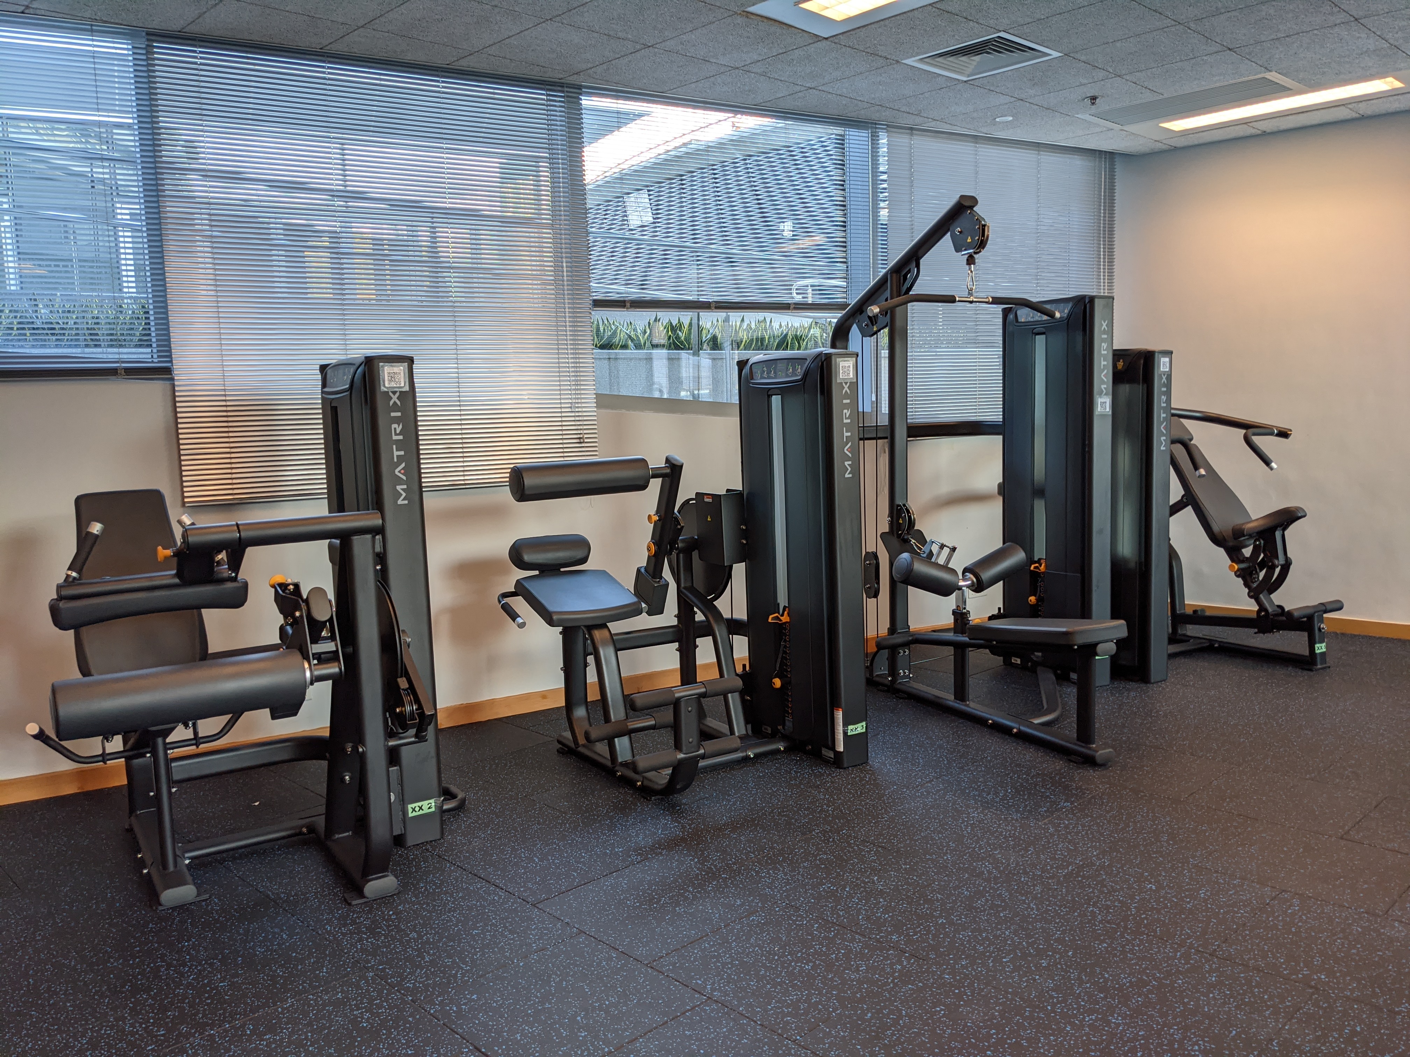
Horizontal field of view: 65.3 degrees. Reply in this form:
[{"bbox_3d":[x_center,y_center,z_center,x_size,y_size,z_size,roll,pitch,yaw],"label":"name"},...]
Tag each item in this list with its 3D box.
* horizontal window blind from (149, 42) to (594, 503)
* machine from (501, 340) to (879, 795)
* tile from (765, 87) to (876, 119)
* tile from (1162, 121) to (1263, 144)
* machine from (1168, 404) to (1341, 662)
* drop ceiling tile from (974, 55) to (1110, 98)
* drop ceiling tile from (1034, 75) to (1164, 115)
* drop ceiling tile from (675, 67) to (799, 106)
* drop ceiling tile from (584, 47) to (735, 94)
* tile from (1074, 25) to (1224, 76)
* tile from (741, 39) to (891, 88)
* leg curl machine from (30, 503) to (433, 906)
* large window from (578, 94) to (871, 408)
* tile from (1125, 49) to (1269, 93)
[{"bbox_3d":[-1.285,-1.042,4.629,1.780,1.775,0.050,-6,8,-31],"label":"horizontal window blind"},{"bbox_3d":[-0.160,0.136,4.373,1.150,1.590,1.100,-6,8,-31],"label":"machine"},{"bbox_3d":[0.563,-2.140,5.531,0.510,0.020,0.377,-8,9,-43],"label":"tile"},{"bbox_3d":[2.997,-2.336,6.526,0.326,0.020,0.510,-8,9,-43],"label":"tile"},{"bbox_3d":[2.759,-0.010,6.008,0.995,1.367,1.275,-6,8,-29],"label":"machine"},{"bbox_3d":[1.589,-2.130,5.191,0.510,0.020,0.506,-8,9,-43],"label":"drop ceiling tile"},{"bbox_3d":[1.957,-2.183,5.540,0.510,0.020,0.506,-8,9,-43],"label":"drop ceiling tile"},{"bbox_3d":[0.167,-2.087,5.207,0.510,0.020,0.466,-8,9,-43],"label":"drop ceiling tile"},{"bbox_3d":[-0.215,-2.035,4.872,0.510,0.020,0.506,-8,9,-43],"label":"drop ceiling tile"},{"bbox_3d":[1.940,-2.098,4.827,0.510,0.020,0.506,-8,9,-43],"label":"tile"},{"bbox_3d":[0.501,-2.058,4.863,0.510,0.020,0.510,-8,9,-43],"label":"tile"},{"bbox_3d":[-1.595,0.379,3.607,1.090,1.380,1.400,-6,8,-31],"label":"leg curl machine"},{"bbox_3d":[0.167,-1.391,5.655,1.708,1.438,0.100,-6,8,-29],"label":"large window"},{"bbox_3d":[2.311,-2.153,5.175,0.510,0.020,0.510,-8,9,-43],"label":"tile"}]

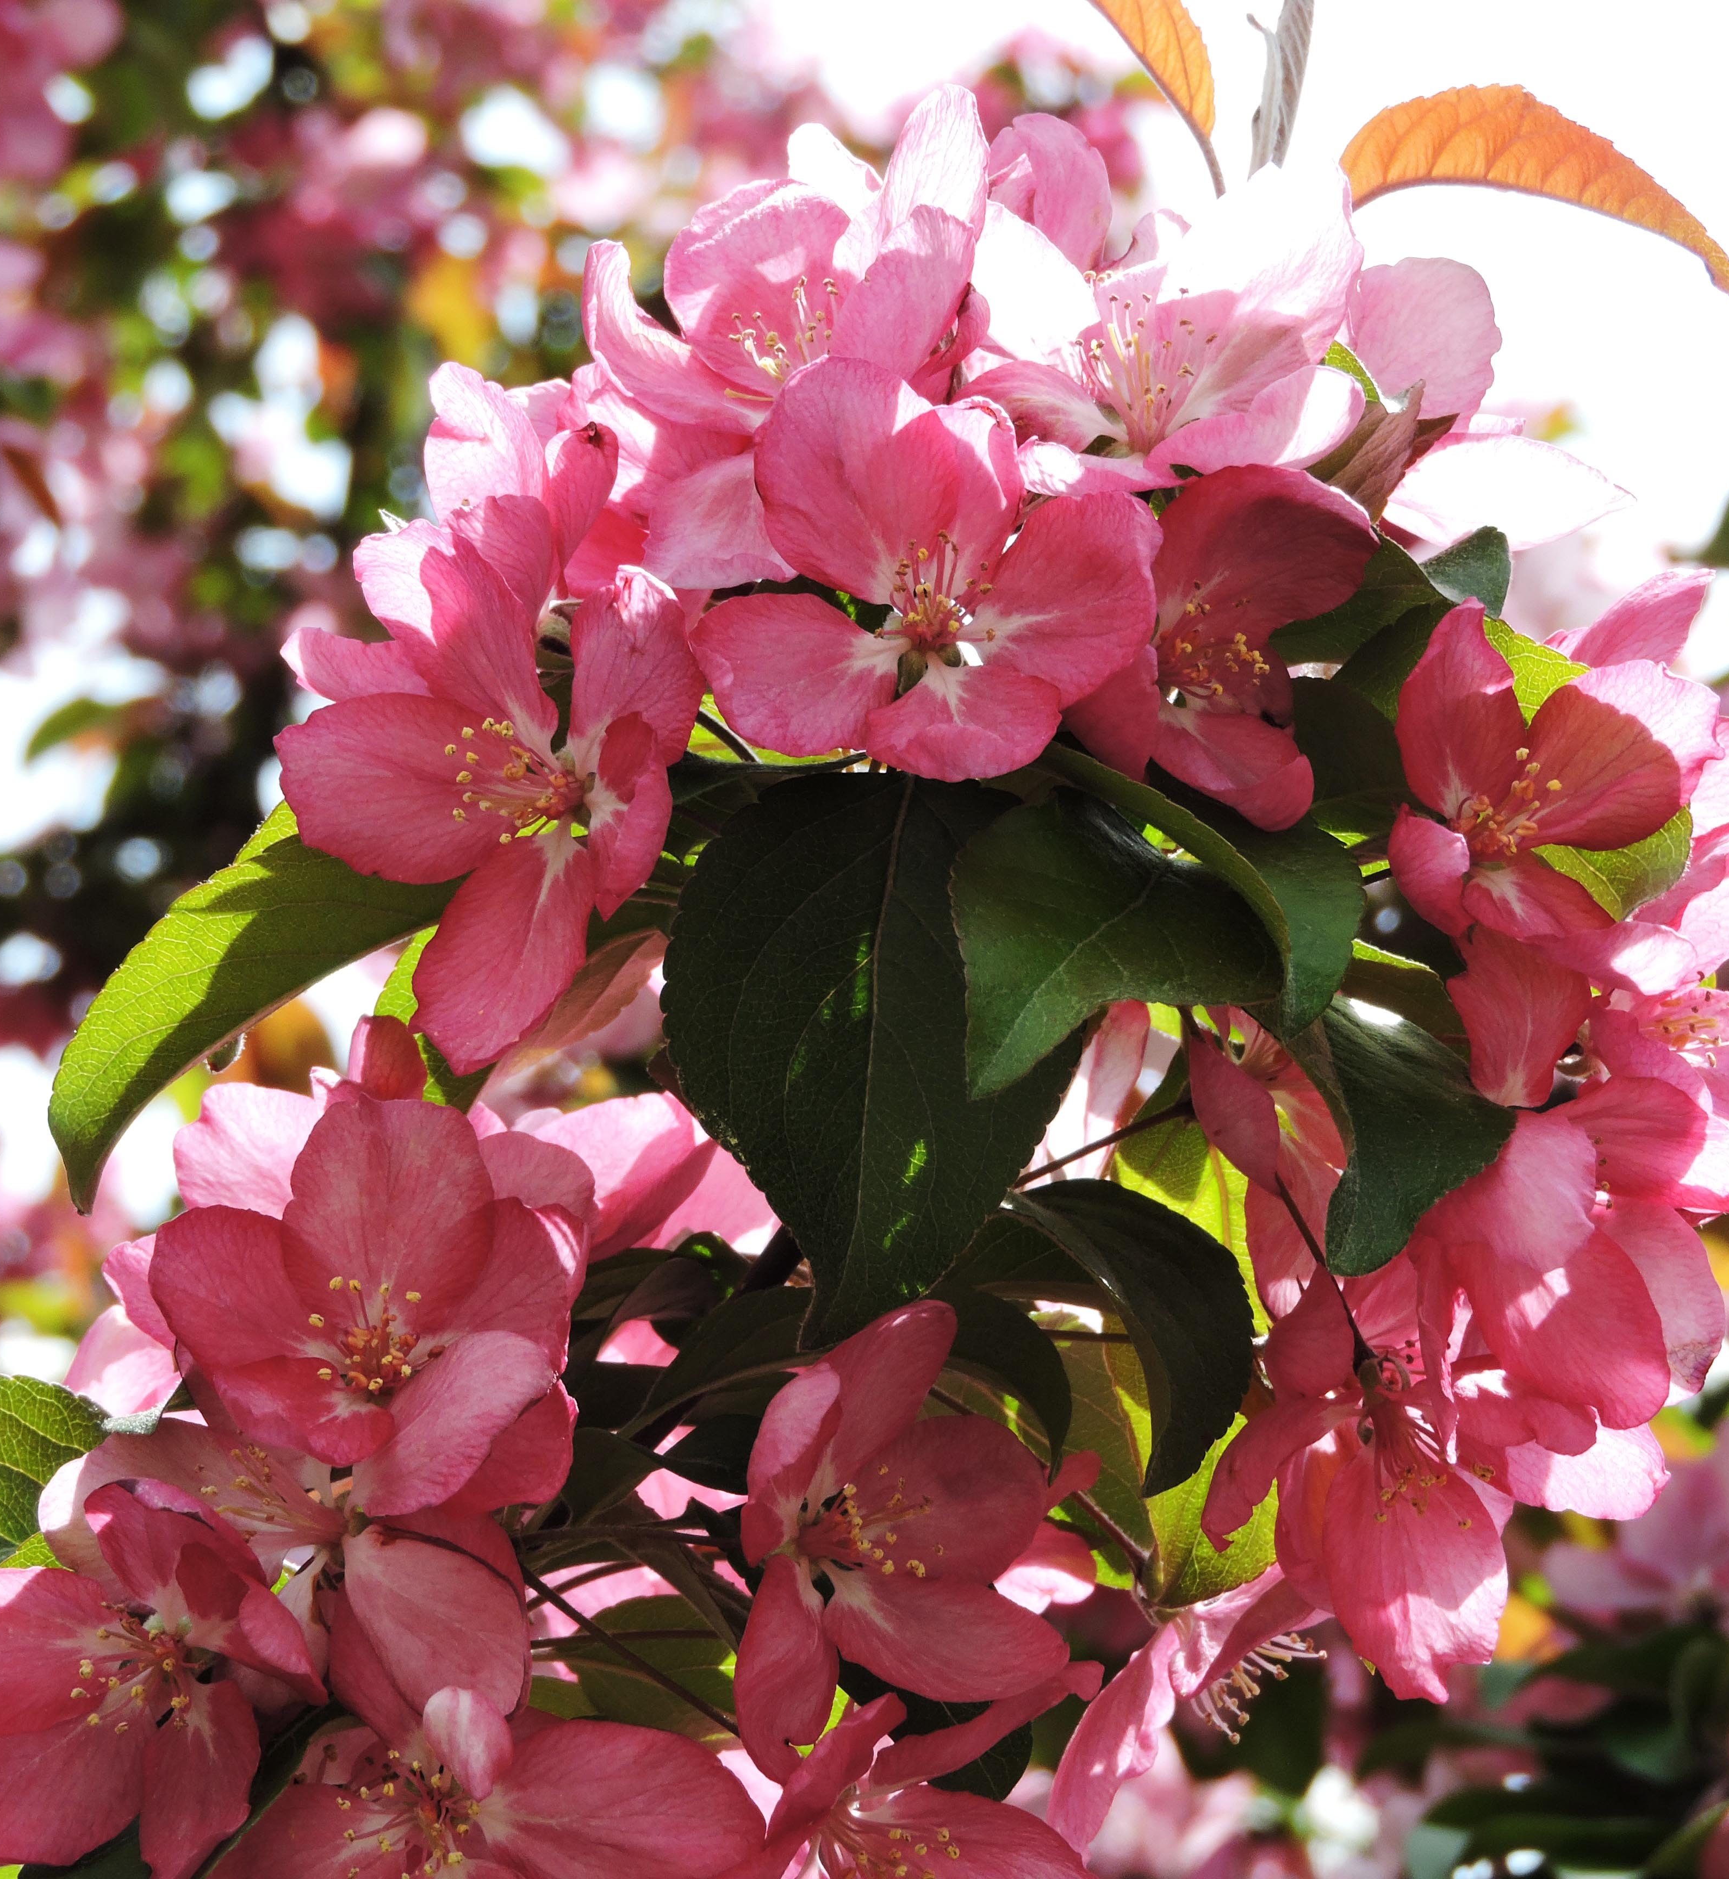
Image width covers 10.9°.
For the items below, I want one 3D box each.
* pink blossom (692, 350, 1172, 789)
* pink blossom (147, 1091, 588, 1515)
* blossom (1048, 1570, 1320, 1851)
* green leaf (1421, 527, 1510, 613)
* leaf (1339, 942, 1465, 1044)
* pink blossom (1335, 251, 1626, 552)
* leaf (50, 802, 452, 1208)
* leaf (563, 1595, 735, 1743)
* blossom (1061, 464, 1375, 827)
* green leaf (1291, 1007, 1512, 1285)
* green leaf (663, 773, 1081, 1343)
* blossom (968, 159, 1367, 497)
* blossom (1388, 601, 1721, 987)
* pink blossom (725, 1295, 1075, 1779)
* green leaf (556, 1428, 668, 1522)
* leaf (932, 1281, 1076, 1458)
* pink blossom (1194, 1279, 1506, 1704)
[{"bbox_3d":[0.006,-0.035,0.855,0.043,0.037,0.022,0,-21,-2],"label":"pink blossom"},{"bbox_3d":[-0.050,0.037,0.910,0.043,0.038,0.026,0,-18,0],"label":"pink blossom"},{"bbox_3d":[0.031,0.074,0.875,0.020,0.035,0.034,42,5,18],"label":"blossom"},{"bbox_3d":[0.058,-0.035,0.875,0.011,0.009,0.007,2,-21,-12],"label":"green leaf"},{"bbox_3d":[0.052,0.005,0.880,0.016,0.011,0.010,-11,-15,-15],"label":"leaf"},{"bbox_3d":[0.064,-0.056,0.945,0.024,0.034,0.034,-28,-6,-13],"label":"pink blossom"},{"bbox_3d":[-0.065,0.004,0.920,0.052,0.023,0.019,-39,0,1],"label":"leaf"},{"bbox_3d":[-0.022,0.072,0.895,0.020,0.015,0.010,0,-17,-6],"label":"leaf"},{"bbox_3d":[0.035,-0.030,0.925,0.036,0.037,0.024,6,4,-24],"label":"blossom"},{"bbox_3d":[0.051,0.019,0.855,0.021,0.026,0.013,2,-12,-14],"label":"green leaf"},{"bbox_3d":[0.001,0.012,0.915,0.041,0.057,0.014,3,6,0],"label":"green leaf"},{"bbox_3d":[0.029,-0.058,0.868,0.038,0.031,0.022,0,-41,0],"label":"blossom"},{"bbox_3d":[0.070,-0.015,0.920,0.033,0.035,0.024,5,-20,-23],"label":"blossom"},{"bbox_3d":[0.003,0.057,0.868,0.034,0.044,0.020,7,-7,-33],"label":"pink blossom"},{"bbox_3d":[-0.025,0.052,0.880,0.014,0.011,0.009,0,-17,-6],"label":"green leaf"},{"bbox_3d":[0.014,0.045,0.935,0.016,0.019,0.018,2,6,-6],"label":"leaf"},{"bbox_3d":[0.047,0.052,0.858,0.028,0.036,0.025,2,36,-16],"label":"pink blossom"}]

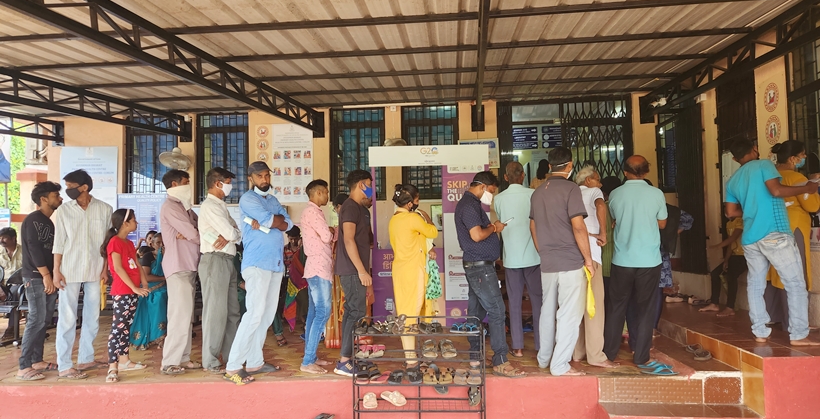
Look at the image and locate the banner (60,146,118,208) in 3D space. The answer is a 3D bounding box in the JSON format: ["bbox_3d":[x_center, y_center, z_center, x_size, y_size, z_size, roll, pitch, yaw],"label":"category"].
[{"bbox_3d":[-4.995,-0.318,8.482,0.917,1.322,0.020,-2,-4,4],"label":"banner"}]

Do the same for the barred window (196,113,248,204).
[{"bbox_3d":[-2.975,-0.812,8.676,0.889,1.456,0.120,-1,-3,7],"label":"barred window"}]

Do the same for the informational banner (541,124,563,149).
[{"bbox_3d":[2.776,-1.345,10.137,0.631,0.422,0.030,-2,-4,4],"label":"informational banner"}]

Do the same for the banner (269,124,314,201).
[{"bbox_3d":[-1.785,-0.703,8.292,0.642,1.211,0.020,-2,-4,4],"label":"banner"}]

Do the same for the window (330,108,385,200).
[{"bbox_3d":[-0.792,-0.847,8.394,0.886,1.423,0.120,-1,-3,7],"label":"window"}]

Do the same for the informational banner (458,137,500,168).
[{"bbox_3d":[1.028,-0.820,8.075,0.595,0.425,0.030,-1,-3,7],"label":"informational banner"}]

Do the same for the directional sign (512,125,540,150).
[{"bbox_3d":[1.962,-1.238,9.500,0.530,0.420,0.040,-1,-3,6],"label":"directional sign"}]

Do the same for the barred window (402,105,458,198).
[{"bbox_3d":[0.303,-0.864,8.184,0.831,1.420,0.100,-2,-4,4],"label":"barred window"}]

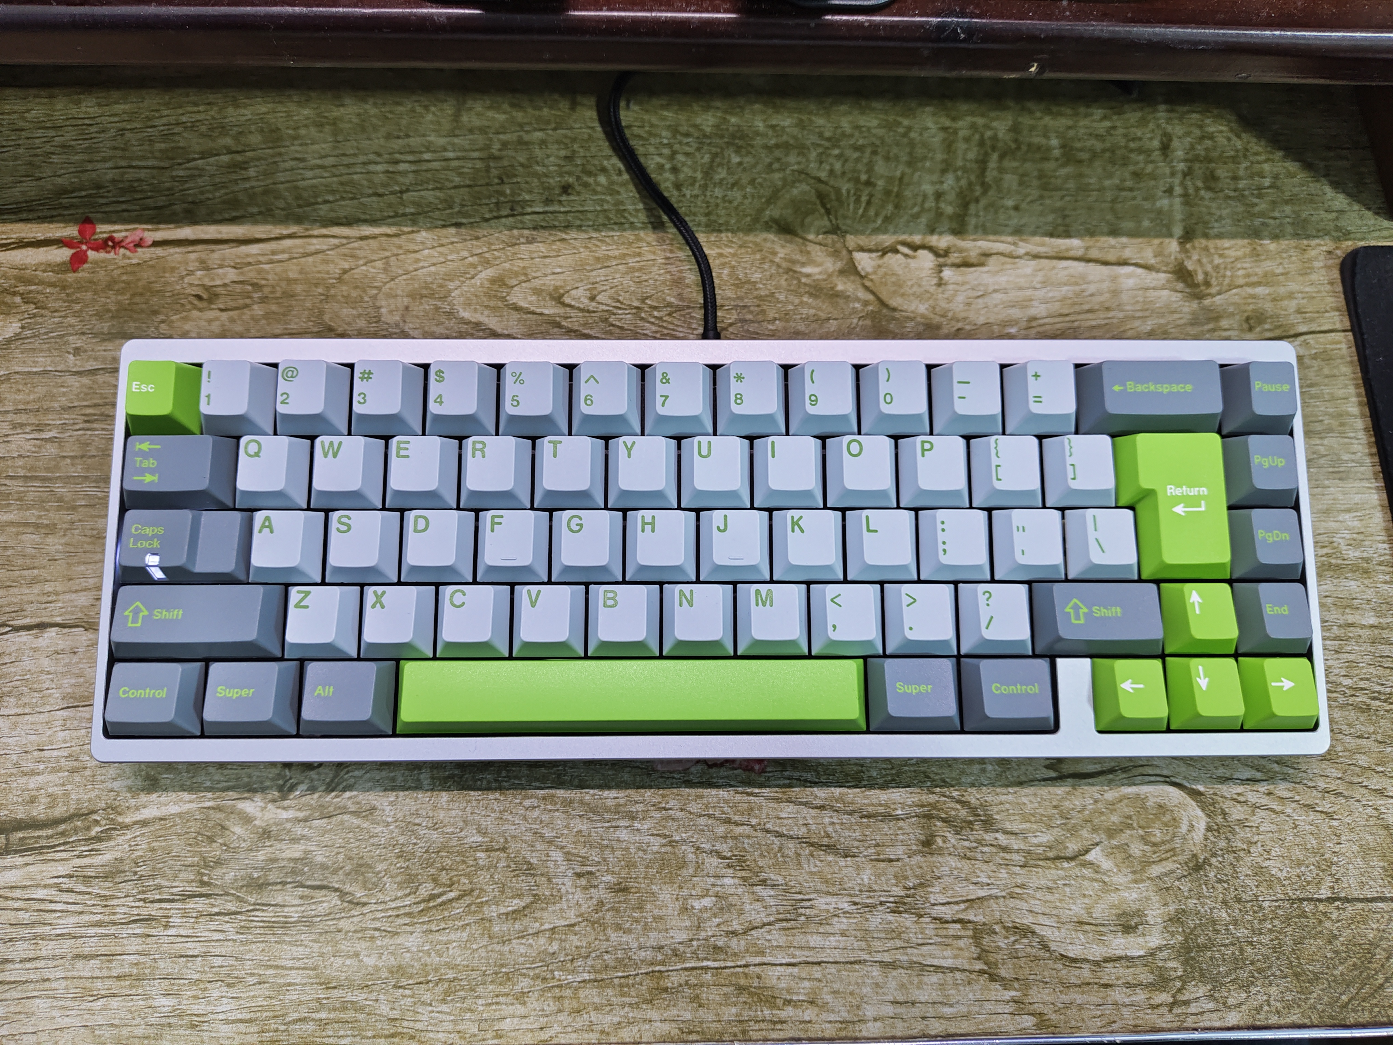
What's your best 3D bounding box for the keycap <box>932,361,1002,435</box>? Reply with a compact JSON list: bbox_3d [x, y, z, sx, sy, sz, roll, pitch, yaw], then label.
[{"bbox_3d":[0.072,-0.032,0.251,0.018,0.009,0.018,0,82,-1],"label":"keycap"}]

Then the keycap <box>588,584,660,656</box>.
[{"bbox_3d":[-0.018,0.025,0.243,0.018,0.007,0.018,0,82,-1],"label":"keycap"}]

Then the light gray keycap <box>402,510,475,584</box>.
[{"bbox_3d":[-0.066,0.006,0.245,0.018,0.007,0.018,0,83,-1],"label":"light gray keycap"}]

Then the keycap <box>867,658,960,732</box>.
[{"bbox_3d":[0.055,0.043,0.241,0.023,0.008,0.018,0,82,-1],"label":"keycap"}]

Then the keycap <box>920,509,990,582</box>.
[{"bbox_3d":[0.067,0.006,0.247,0.018,0.007,0.018,0,83,-1],"label":"keycap"}]

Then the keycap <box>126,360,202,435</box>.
[{"bbox_3d":[-0.138,-0.032,0.247,0.018,0.009,0.018,0,83,-1],"label":"keycap"}]

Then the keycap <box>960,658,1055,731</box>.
[{"bbox_3d":[0.079,0.043,0.242,0.023,0.008,0.018,0,83,-1],"label":"keycap"}]

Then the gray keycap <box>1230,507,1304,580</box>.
[{"bbox_3d":[0.148,0.005,0.248,0.018,0.007,0.018,0,83,-1],"label":"gray keycap"}]

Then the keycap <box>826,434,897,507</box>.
[{"bbox_3d":[0.043,-0.013,0.249,0.018,0.008,0.018,0,83,-1],"label":"keycap"}]

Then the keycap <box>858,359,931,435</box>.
[{"bbox_3d":[0.053,-0.032,0.251,0.018,0.009,0.018,0,82,-1],"label":"keycap"}]

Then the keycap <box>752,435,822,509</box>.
[{"bbox_3d":[0.024,-0.013,0.249,0.018,0.007,0.018,0,82,-1],"label":"keycap"}]

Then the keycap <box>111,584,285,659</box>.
[{"bbox_3d":[-0.126,0.025,0.241,0.042,0.008,0.018,0,82,-1],"label":"keycap"}]

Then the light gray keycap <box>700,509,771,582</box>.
[{"bbox_3d":[0.010,0.006,0.246,0.018,0.007,0.018,0,82,-1],"label":"light gray keycap"}]

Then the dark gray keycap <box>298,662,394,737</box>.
[{"bbox_3d":[-0.087,0.044,0.239,0.023,0.008,0.018,0,83,-1],"label":"dark gray keycap"}]

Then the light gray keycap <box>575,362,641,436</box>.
[{"bbox_3d":[-0.024,-0.032,0.249,0.018,0.009,0.018,0,83,-1],"label":"light gray keycap"}]

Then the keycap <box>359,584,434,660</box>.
[{"bbox_3d":[-0.076,0.025,0.242,0.018,0.008,0.018,0,82,-1],"label":"keycap"}]

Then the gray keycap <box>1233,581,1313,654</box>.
[{"bbox_3d":[0.148,0.024,0.246,0.018,0.007,0.018,0,83,-1],"label":"gray keycap"}]

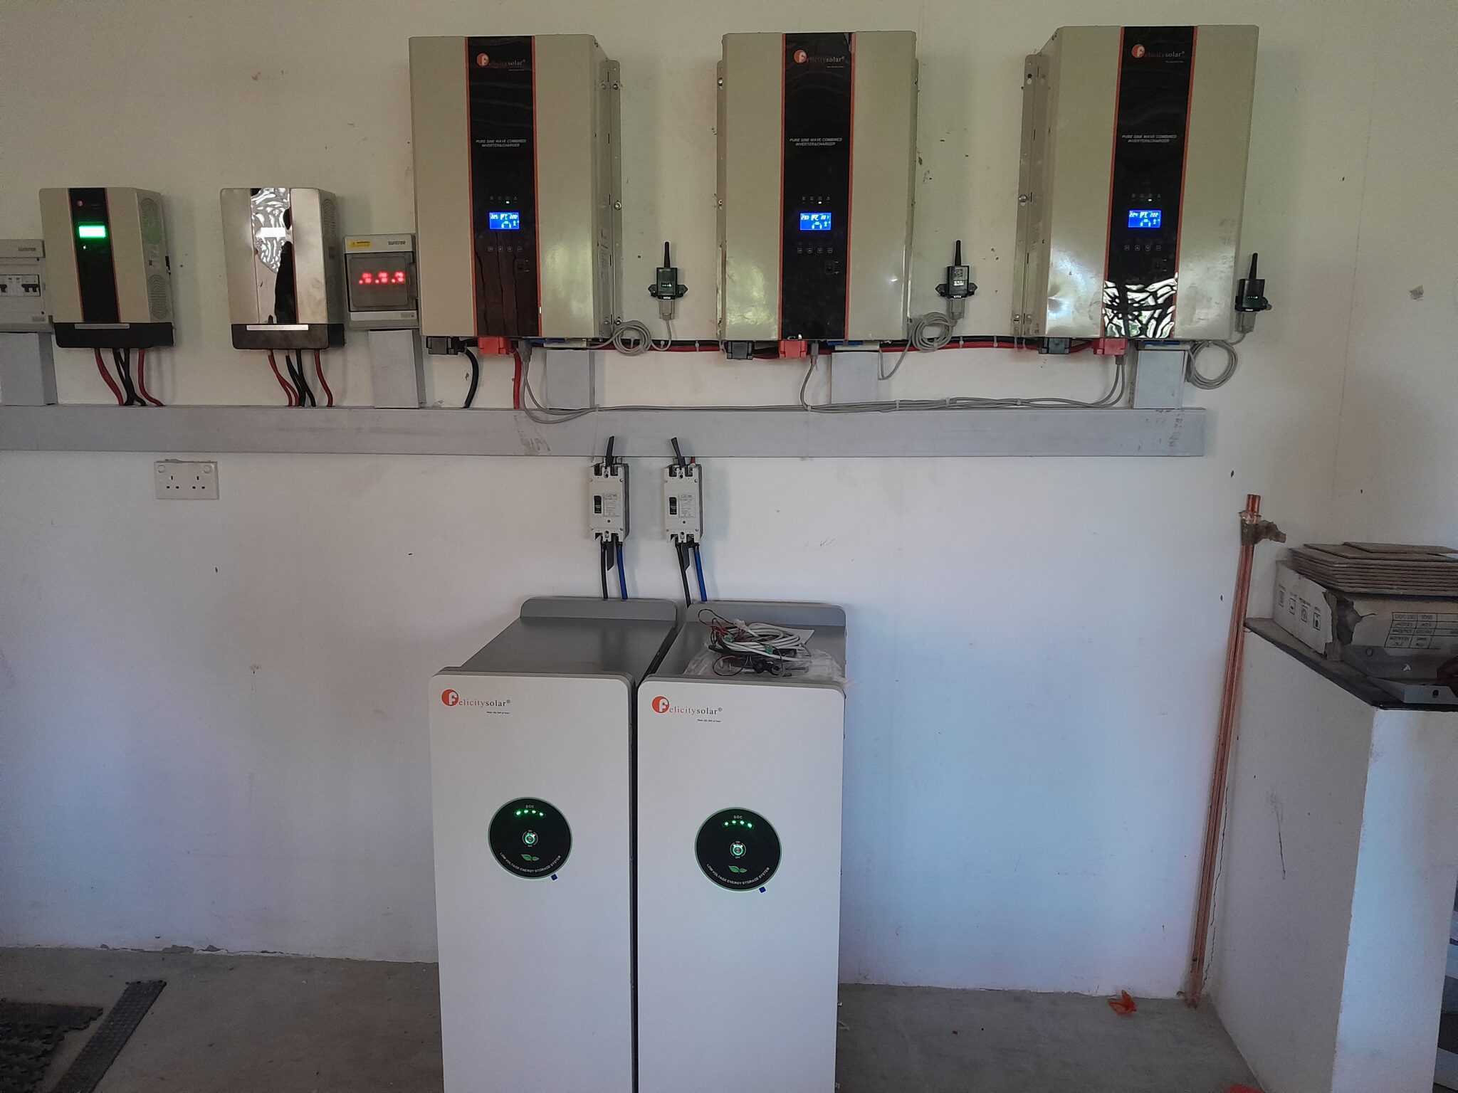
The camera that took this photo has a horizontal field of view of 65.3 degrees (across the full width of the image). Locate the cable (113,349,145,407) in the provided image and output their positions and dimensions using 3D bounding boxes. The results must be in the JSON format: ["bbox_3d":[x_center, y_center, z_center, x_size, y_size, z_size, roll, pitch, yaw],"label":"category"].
[{"bbox_3d":[-1.332,-0.375,2.523,0.057,0.123,0.040,1,10,3],"label":"cable"}]

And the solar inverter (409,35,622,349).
[{"bbox_3d":[-0.441,-0.722,2.353,0.410,0.582,0.190,1,10,3],"label":"solar inverter"}]

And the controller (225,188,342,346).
[{"bbox_3d":[-0.962,-0.597,2.463,0.213,0.332,0.093,1,11,4],"label":"controller"}]

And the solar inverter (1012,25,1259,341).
[{"bbox_3d":[0.807,-0.705,2.266,0.413,0.575,0.185,1,11,4],"label":"solar inverter"}]

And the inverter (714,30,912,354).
[{"bbox_3d":[0.177,-0.709,2.316,0.410,0.582,0.190,1,10,3],"label":"inverter"}]

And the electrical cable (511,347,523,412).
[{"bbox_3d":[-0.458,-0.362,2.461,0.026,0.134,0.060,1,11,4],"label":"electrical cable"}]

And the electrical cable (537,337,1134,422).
[{"bbox_3d":[0.206,-0.354,2.419,1.287,0.175,0.065,1,11,4],"label":"electrical cable"}]

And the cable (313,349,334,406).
[{"bbox_3d":[-0.890,-0.371,2.496,0.039,0.121,0.035,1,10,3],"label":"cable"}]

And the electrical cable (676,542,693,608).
[{"bbox_3d":[-0.099,0.064,2.534,0.036,0.145,0.030,1,10,3],"label":"electrical cable"}]

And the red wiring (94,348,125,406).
[{"bbox_3d":[-1.385,-0.379,2.542,0.072,0.129,0.040,1,11,4],"label":"red wiring"}]

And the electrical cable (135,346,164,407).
[{"bbox_3d":[-1.283,-0.376,2.520,0.055,0.125,0.035,1,10,3],"label":"electrical cable"}]

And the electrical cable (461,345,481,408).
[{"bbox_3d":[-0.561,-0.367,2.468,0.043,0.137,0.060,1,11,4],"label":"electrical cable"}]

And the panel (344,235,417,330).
[{"bbox_3d":[-0.740,-0.566,2.449,0.152,0.194,0.095,1,10,3],"label":"panel"}]

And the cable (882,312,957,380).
[{"bbox_3d":[0.402,-0.424,2.401,0.164,0.142,0.055,1,11,4],"label":"cable"}]

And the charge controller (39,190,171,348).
[{"bbox_3d":[-1.359,-0.606,2.491,0.213,0.332,0.093,1,11,4],"label":"charge controller"}]

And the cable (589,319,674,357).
[{"bbox_3d":[-0.210,-0.448,2.444,0.175,0.080,0.050,1,11,4],"label":"cable"}]

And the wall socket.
[{"bbox_3d":[-1.242,-0.150,2.608,0.147,0.087,0.012,1,11,4],"label":"wall socket"}]

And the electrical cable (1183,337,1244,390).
[{"bbox_3d":[1.018,-0.384,2.393,0.117,0.106,0.035,1,10,3],"label":"electrical cable"}]

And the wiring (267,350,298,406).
[{"bbox_3d":[-0.982,-0.371,2.502,0.059,0.119,0.040,1,10,3],"label":"wiring"}]

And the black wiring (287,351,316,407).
[{"bbox_3d":[-0.953,-0.373,2.535,0.056,0.123,0.045,1,7,4],"label":"black wiring"}]

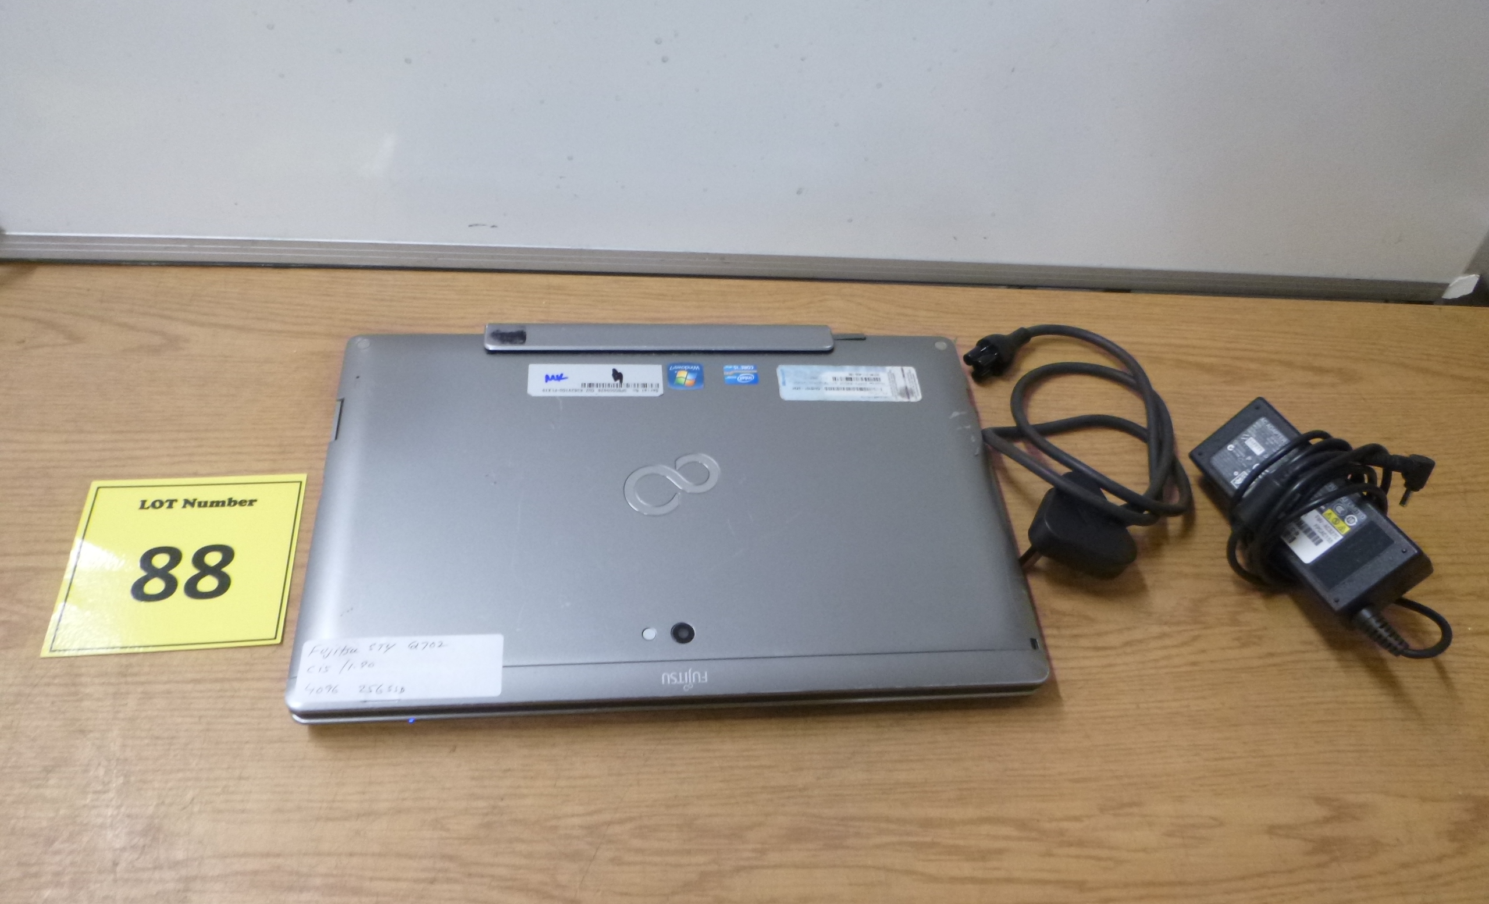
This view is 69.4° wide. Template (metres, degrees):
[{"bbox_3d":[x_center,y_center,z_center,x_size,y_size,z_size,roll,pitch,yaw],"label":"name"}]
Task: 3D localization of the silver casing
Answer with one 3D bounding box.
[{"bbox_3d":[-0.033,0.023,0.486,0.302,0.031,0.201,0,52,-8],"label":"silver casing"}]

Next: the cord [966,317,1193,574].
[{"bbox_3d":[0.167,-0.012,0.536,0.110,0.040,0.168,6,51,-3],"label":"cord"}]

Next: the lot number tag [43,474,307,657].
[{"bbox_3d":[-0.239,0.046,0.459,0.091,0.002,0.087,-2,52,-9],"label":"lot number tag"}]

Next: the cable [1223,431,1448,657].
[{"bbox_3d":[0.292,0.038,0.509,0.121,0.044,0.120,-20,57,-22],"label":"cable"}]

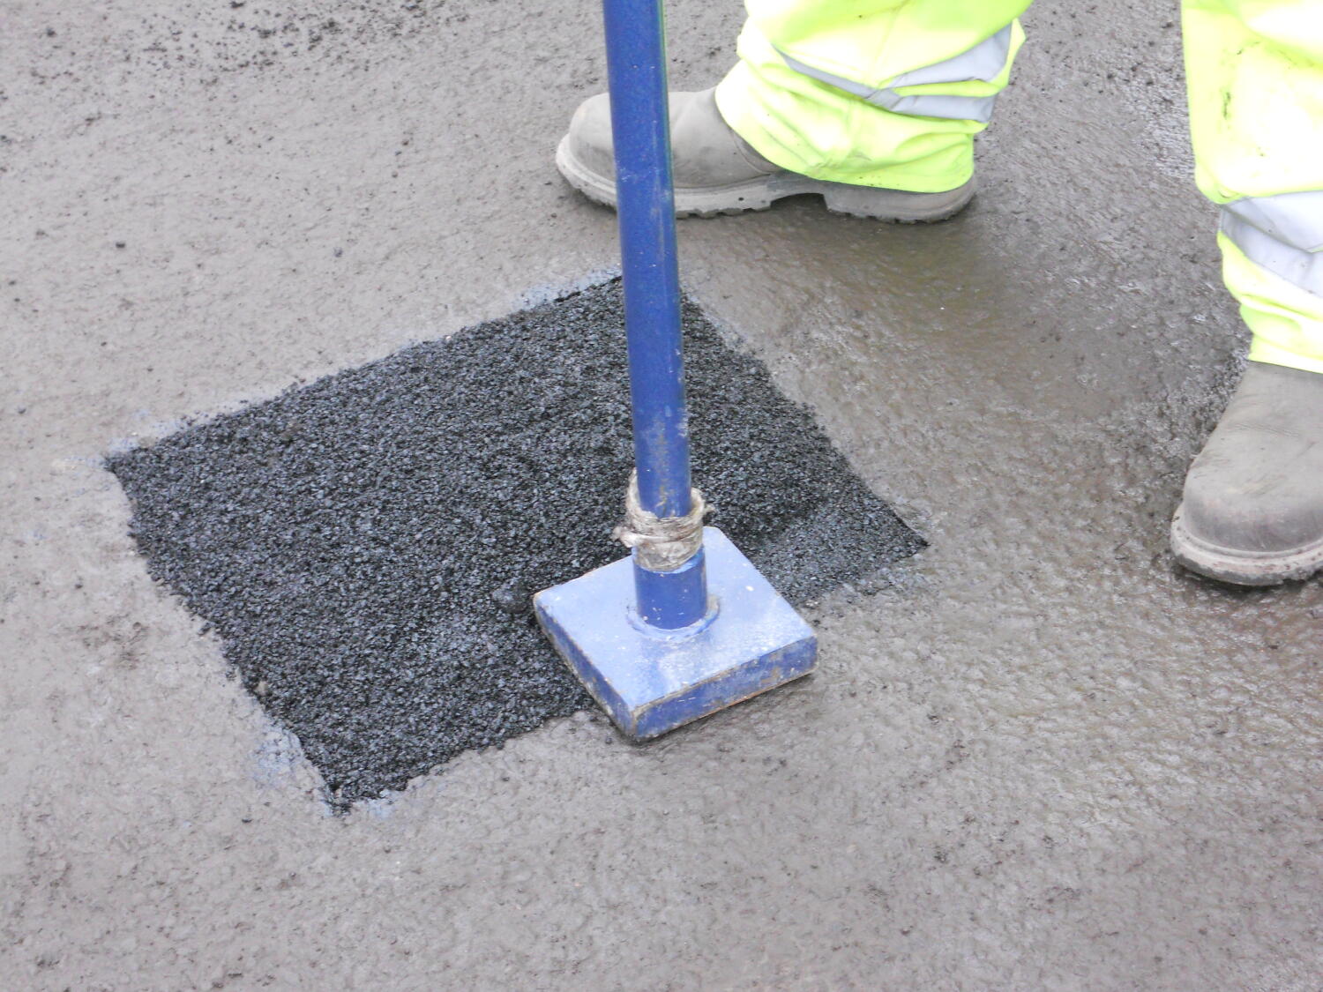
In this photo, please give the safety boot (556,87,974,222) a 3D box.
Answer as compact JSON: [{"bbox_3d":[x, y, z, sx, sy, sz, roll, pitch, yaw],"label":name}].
[{"bbox_3d":[0.067,-0.303,2.118,0.316,0.185,0.113,6,39,16],"label":"safety boot"}]

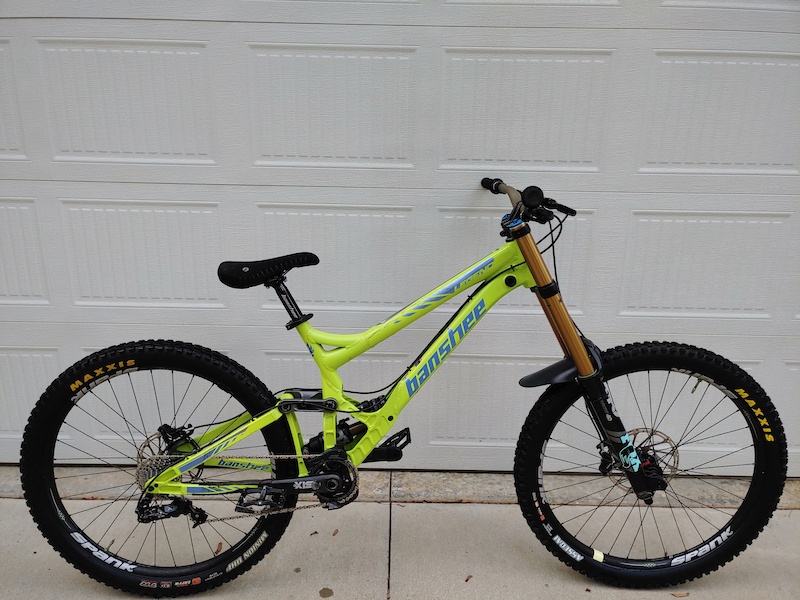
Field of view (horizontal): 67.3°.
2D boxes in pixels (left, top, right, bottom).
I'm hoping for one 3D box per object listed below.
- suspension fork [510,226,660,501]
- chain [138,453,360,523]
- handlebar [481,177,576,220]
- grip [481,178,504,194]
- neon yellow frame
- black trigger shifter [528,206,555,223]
[{"bbox_3d":[0.473,0.156,1.600,0.145,0.850,0.215,-25,12,7],"label":"suspension fork"},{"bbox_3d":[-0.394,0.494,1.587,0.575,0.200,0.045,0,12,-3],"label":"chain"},{"bbox_3d":[0.305,-0.256,1.505,0.140,0.095,0.785,1,14,1],"label":"handlebar"},{"bbox_3d":[0.277,-0.346,1.813,0.040,0.038,0.138,-1,16,-7],"label":"grip"},{"bbox_3d":[-0.147,0.170,1.578,1.020,0.670,0.175,0,12,-3],"label":"neon yellow frame"},{"bbox_3d":[0.304,-0.182,1.291,0.062,0.042,0.065,2,13,2],"label":"black trigger shifter"}]

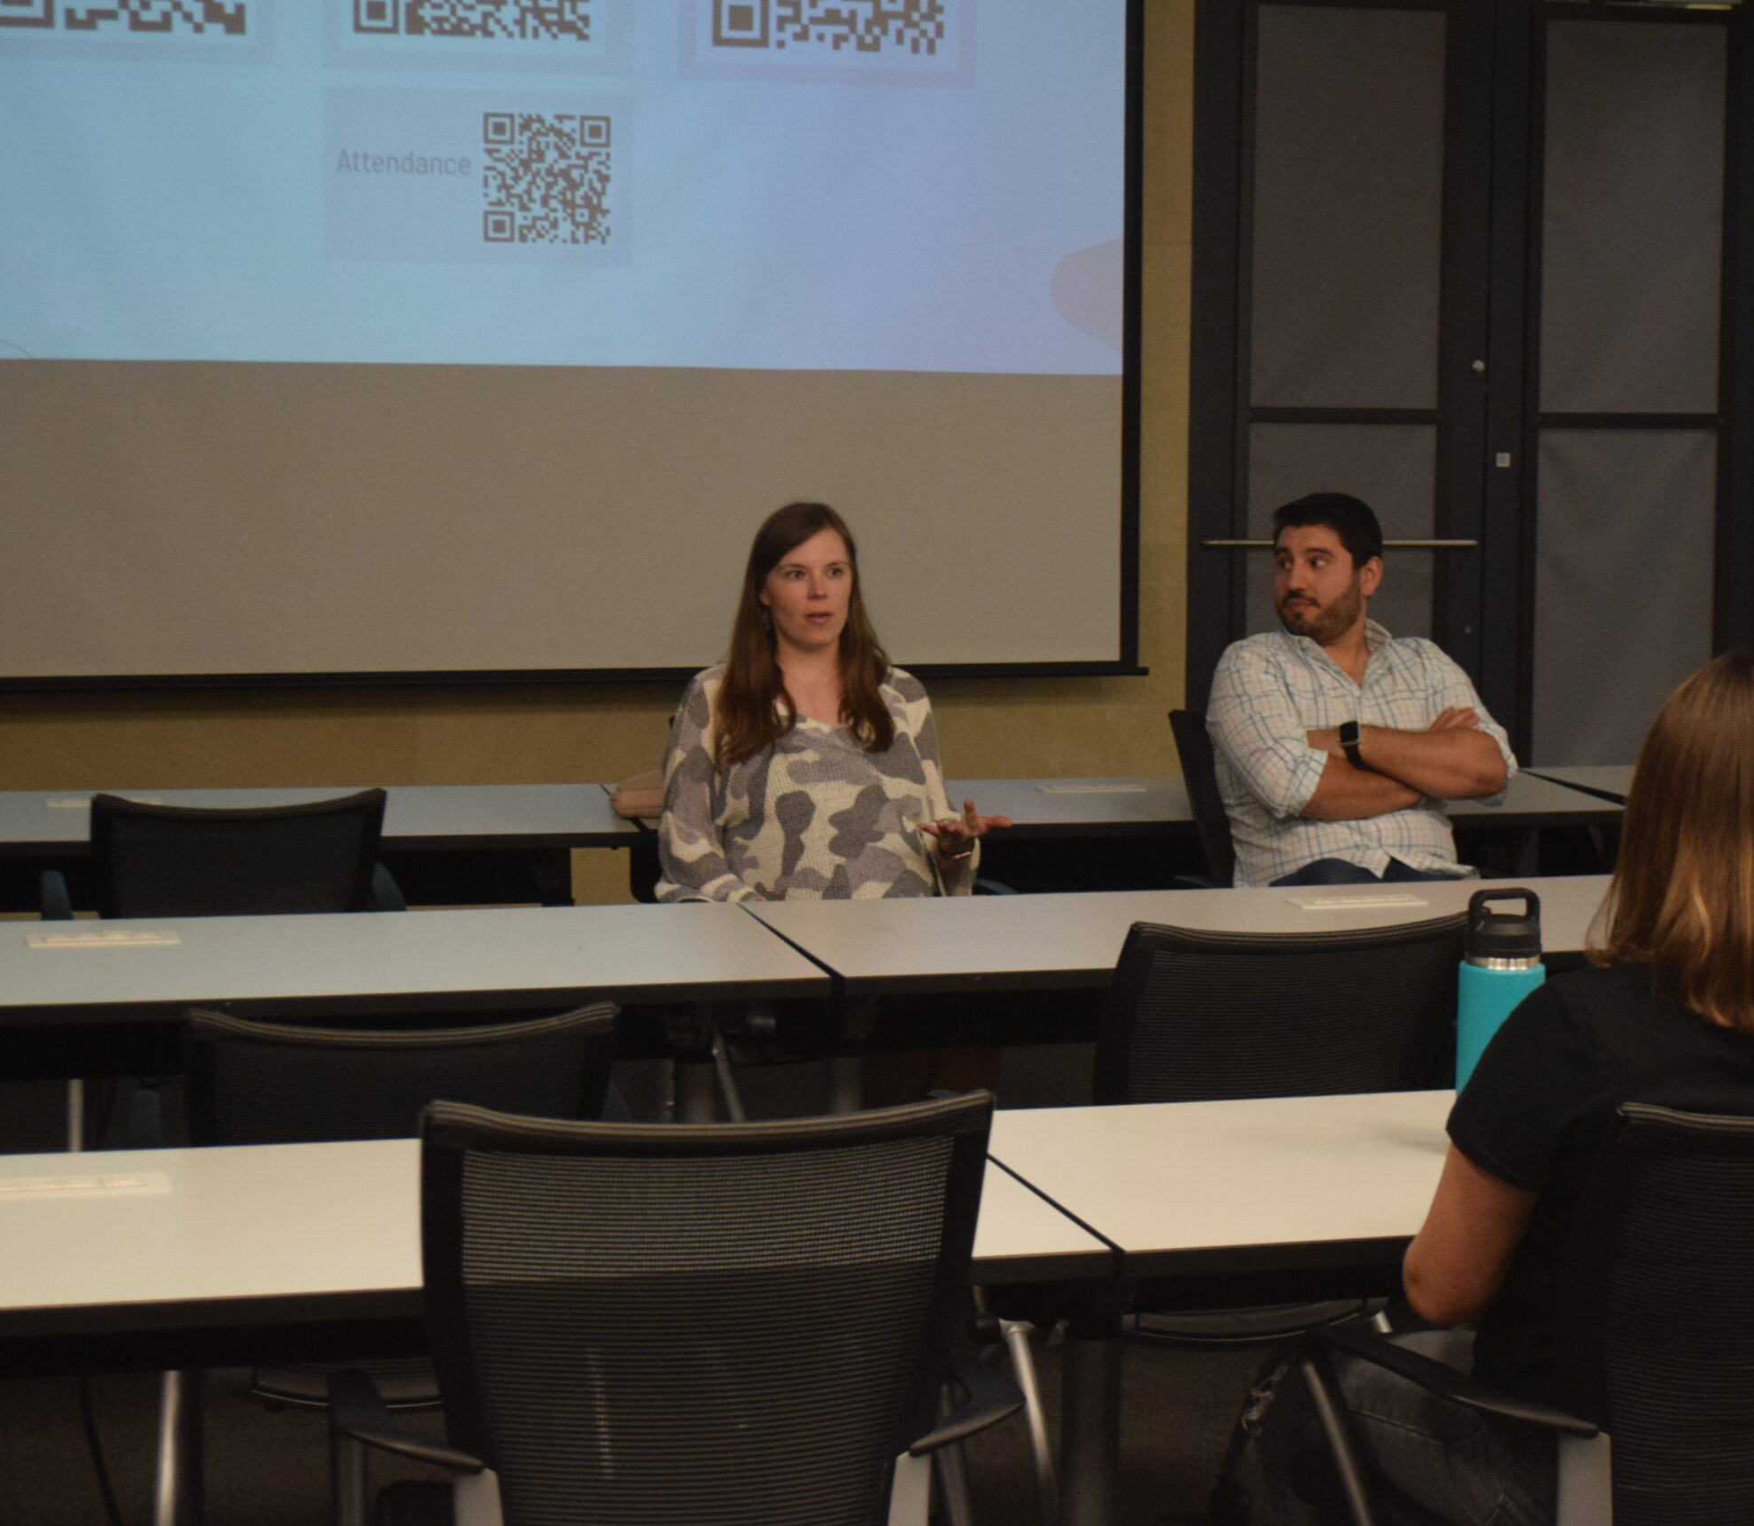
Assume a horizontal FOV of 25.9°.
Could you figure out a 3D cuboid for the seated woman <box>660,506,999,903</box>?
[{"bbox_3d":[-0.073,0.249,5.956,0.560,1.290,0.740,-1,7,-15],"label":"seated woman"}]

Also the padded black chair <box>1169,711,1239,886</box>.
[{"bbox_3d":[0.780,0.403,6.226,0.610,0.937,0.600,-2,7,-18],"label":"padded black chair"}]

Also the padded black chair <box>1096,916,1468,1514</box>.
[{"bbox_3d":[0.437,0.590,4.808,0.610,0.878,0.600,-2,7,-17],"label":"padded black chair"}]

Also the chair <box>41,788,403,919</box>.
[{"bbox_3d":[-1.054,0.432,6.297,0.610,0.833,0.600,-1,7,-11],"label":"chair"}]

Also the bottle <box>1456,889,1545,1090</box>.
[{"bbox_3d":[0.625,0.263,3.820,0.088,0.272,0.088,0,6,0],"label":"bottle"}]

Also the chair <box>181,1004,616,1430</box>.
[{"bbox_3d":[-0.550,0.647,4.461,0.610,0.825,0.600,0,6,-7],"label":"chair"}]

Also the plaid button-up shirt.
[{"bbox_3d":[0.776,0.010,6.100,0.490,0.500,0.360,-1,7,-12],"label":"plaid button-up shirt"}]

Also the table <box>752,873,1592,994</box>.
[{"bbox_3d":[0.738,0.586,5.522,1.781,0.730,0.642,-1,7,-14],"label":"table"}]

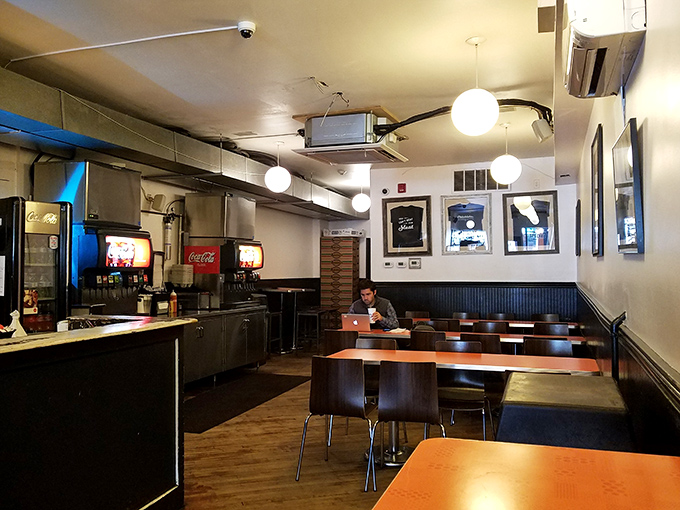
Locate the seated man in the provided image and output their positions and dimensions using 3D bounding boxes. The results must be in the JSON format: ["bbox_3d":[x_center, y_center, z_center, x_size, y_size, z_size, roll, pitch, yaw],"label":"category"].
[{"bbox_3d":[0.412,0.950,5.957,0.560,1.310,0.760,-1,-2,24],"label":"seated man"}]

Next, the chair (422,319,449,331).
[{"bbox_3d":[0.965,1.147,5.484,0.510,0.820,0.500,-1,-2,23],"label":"chair"}]

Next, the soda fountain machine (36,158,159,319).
[{"bbox_3d":[-2.582,-0.116,5.520,0.930,1.600,0.750,-1,-2,23],"label":"soda fountain machine"}]

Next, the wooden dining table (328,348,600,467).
[{"bbox_3d":[0.878,1.162,3.784,1.870,0.765,0.550,-1,-3,23],"label":"wooden dining table"}]

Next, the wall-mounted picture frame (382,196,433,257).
[{"bbox_3d":[1.068,-0.444,8.128,0.800,0.935,0.040,-1,-3,23],"label":"wall-mounted picture frame"}]

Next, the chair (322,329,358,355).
[{"bbox_3d":[0.110,1.163,5.165,0.520,0.840,0.500,-1,-2,26],"label":"chair"}]

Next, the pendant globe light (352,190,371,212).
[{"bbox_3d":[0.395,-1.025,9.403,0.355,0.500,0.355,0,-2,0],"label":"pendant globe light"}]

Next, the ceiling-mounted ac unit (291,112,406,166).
[{"bbox_3d":[0.147,-1.284,5.757,0.960,0.340,0.890,-1,-3,23],"label":"ceiling-mounted ac unit"}]

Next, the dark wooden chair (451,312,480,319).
[{"bbox_3d":[1.723,1.255,7.069,0.480,0.835,0.520,-1,-3,23],"label":"dark wooden chair"}]

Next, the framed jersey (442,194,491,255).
[{"bbox_3d":[1.846,-0.445,7.459,0.710,0.875,0.035,-1,-2,23],"label":"framed jersey"}]

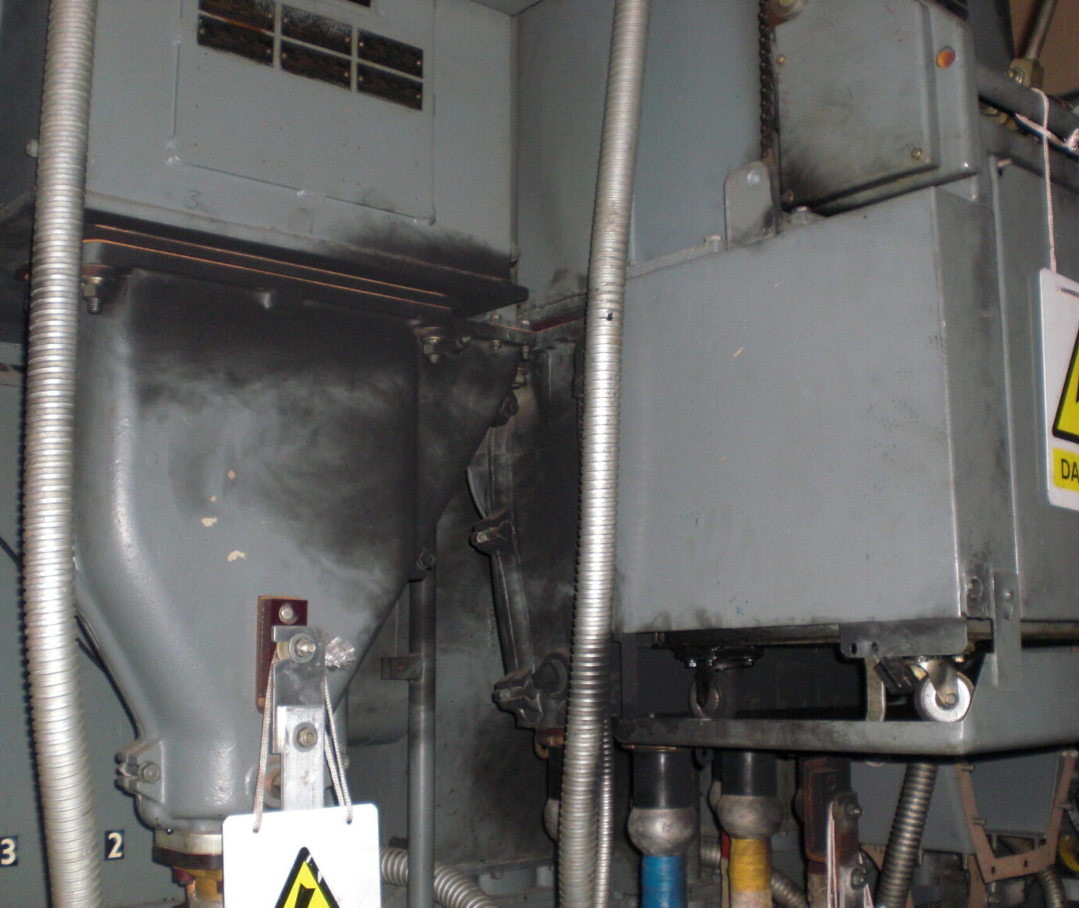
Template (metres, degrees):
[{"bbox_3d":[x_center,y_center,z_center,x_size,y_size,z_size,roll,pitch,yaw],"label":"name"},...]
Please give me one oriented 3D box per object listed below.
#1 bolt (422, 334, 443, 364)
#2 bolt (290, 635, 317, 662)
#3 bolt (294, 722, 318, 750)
[{"bbox_3d":[-0.110,-0.108,1.360,0.022,0.030,0.022,8,-13,-42],"label":"bolt"},{"bbox_3d":[-0.199,0.166,1.136,0.025,0.025,0.021,8,-13,-42],"label":"bolt"},{"bbox_3d":[-0.194,0.238,1.116,0.025,0.025,0.015,8,-13,-42],"label":"bolt"}]

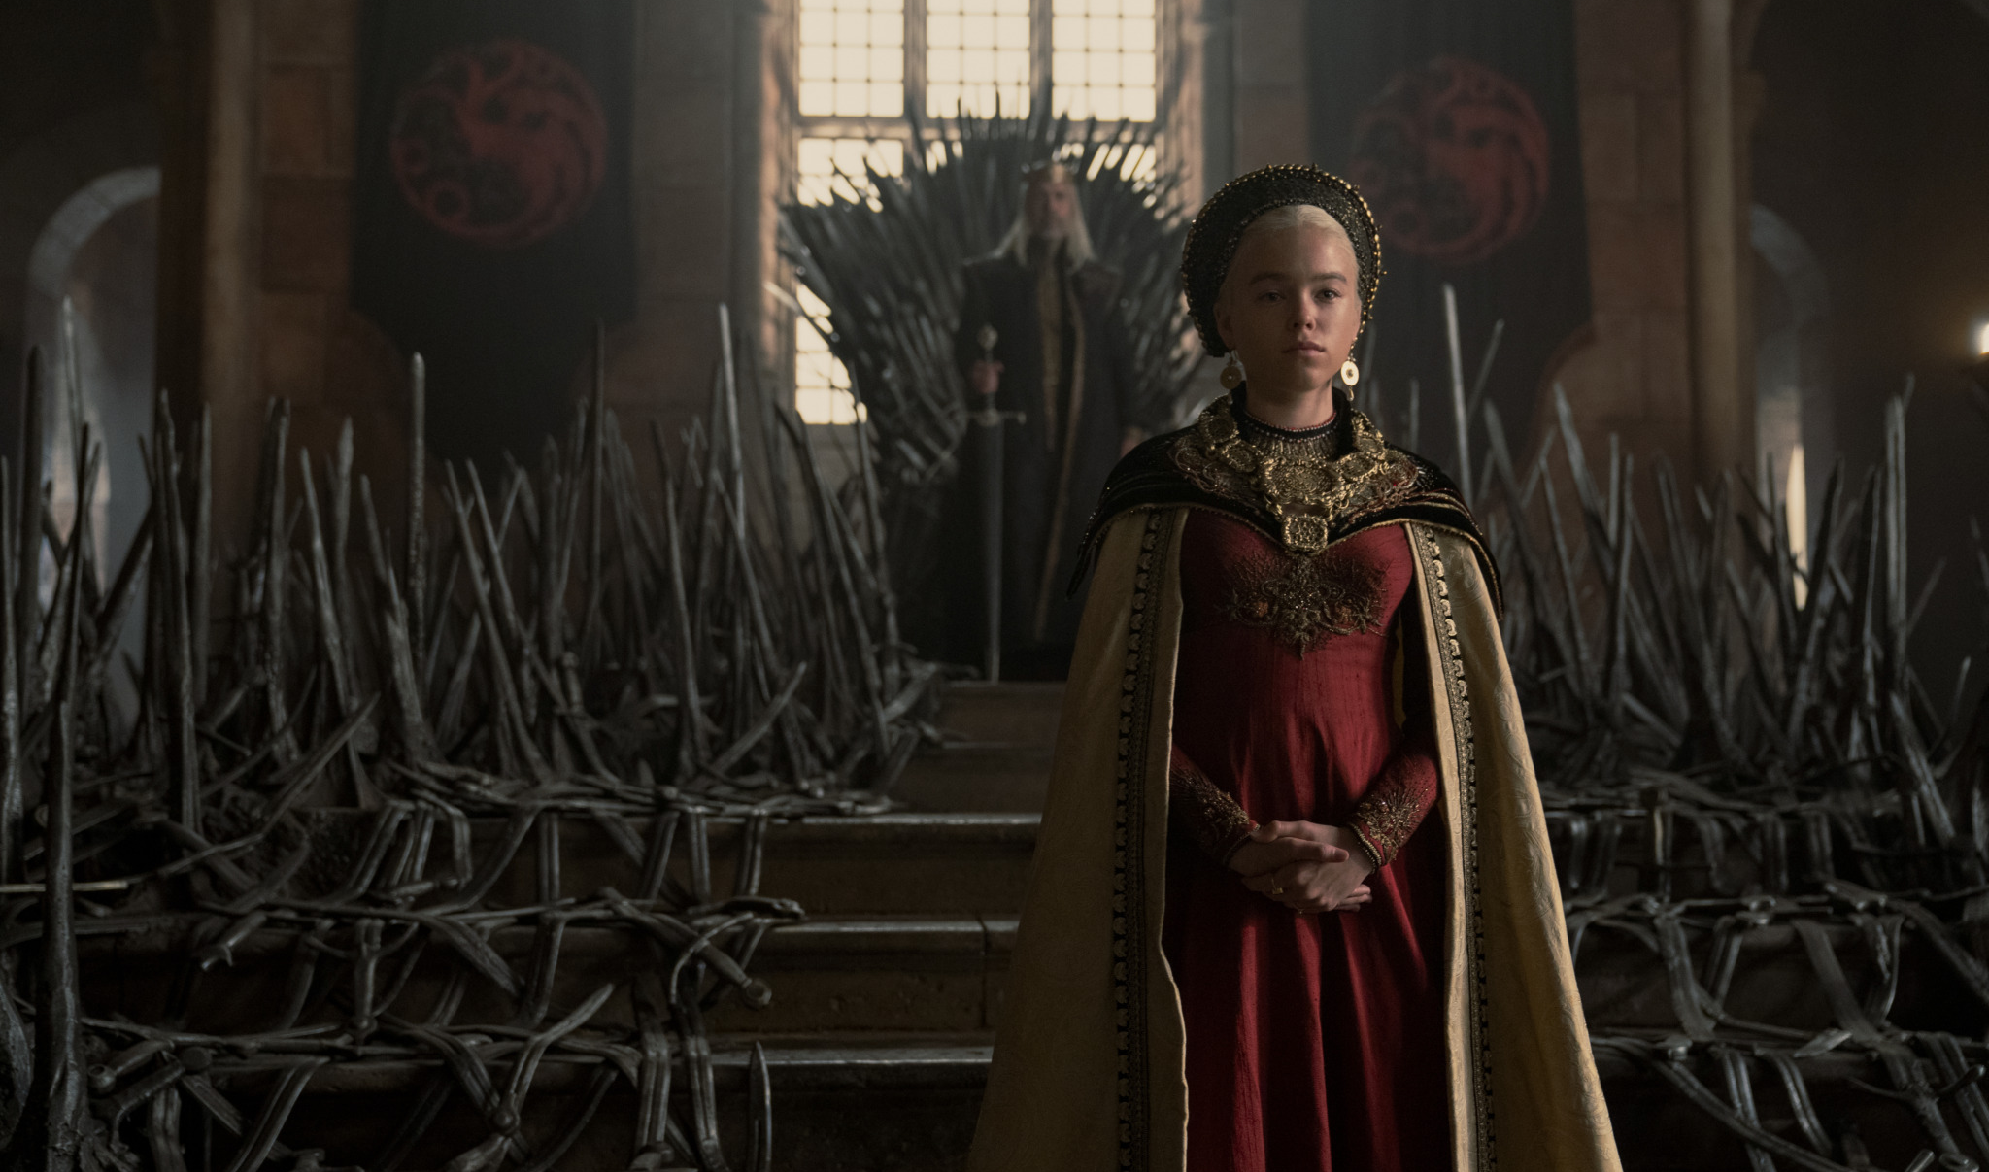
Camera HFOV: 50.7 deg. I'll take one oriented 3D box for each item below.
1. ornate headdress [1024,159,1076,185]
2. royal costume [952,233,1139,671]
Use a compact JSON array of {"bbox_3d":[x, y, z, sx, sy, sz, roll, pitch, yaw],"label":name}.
[{"bbox_3d":[0.190,-1.416,7.216,0.185,0.085,0.205,1,-4,-8],"label":"ornate headdress"},{"bbox_3d":[0.175,-0.439,7.148,0.640,1.530,0.430,0,-4,-4],"label":"royal costume"}]

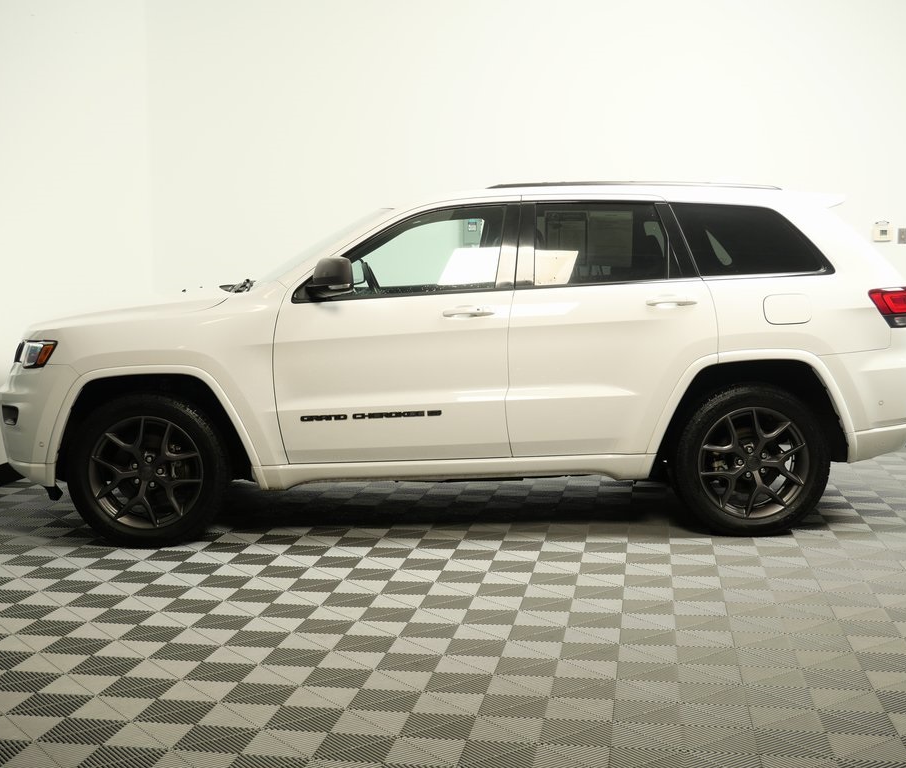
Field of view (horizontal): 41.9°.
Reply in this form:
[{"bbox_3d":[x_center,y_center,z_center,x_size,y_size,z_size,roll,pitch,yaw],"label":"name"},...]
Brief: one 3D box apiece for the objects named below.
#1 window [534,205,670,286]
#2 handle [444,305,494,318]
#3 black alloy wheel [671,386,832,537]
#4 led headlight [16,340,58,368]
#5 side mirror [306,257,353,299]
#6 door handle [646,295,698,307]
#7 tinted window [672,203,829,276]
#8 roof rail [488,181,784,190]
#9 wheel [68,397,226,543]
[{"bbox_3d":[0.705,-0.684,5.750,0.640,0.420,0.090,-1,-7,-2],"label":"window"},{"bbox_3d":[0.079,-0.344,5.613,0.250,0.066,0.060,-1,4,-2],"label":"handle"},{"bbox_3d":[1.452,0.364,5.829,0.766,0.762,0.270,-1,4,-2],"label":"black alloy wheel"},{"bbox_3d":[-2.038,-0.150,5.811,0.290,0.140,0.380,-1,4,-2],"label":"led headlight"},{"bbox_3d":[-0.575,-0.501,5.546,0.220,0.195,0.220,-1,4,-2],"label":"side mirror"},{"bbox_3d":[1.042,-0.398,5.647,0.250,0.060,0.060,-1,4,-2],"label":"door handle"},{"bbox_3d":[1.457,-0.710,5.786,0.750,0.375,0.100,-1,-7,-2],"label":"tinted window"},{"bbox_3d":[0.919,-0.989,5.924,1.500,0.057,0.070,-1,4,-2],"label":"roof rail"},{"bbox_3d":[-1.462,0.403,5.746,0.766,0.762,0.270,-1,4,-2],"label":"wheel"}]

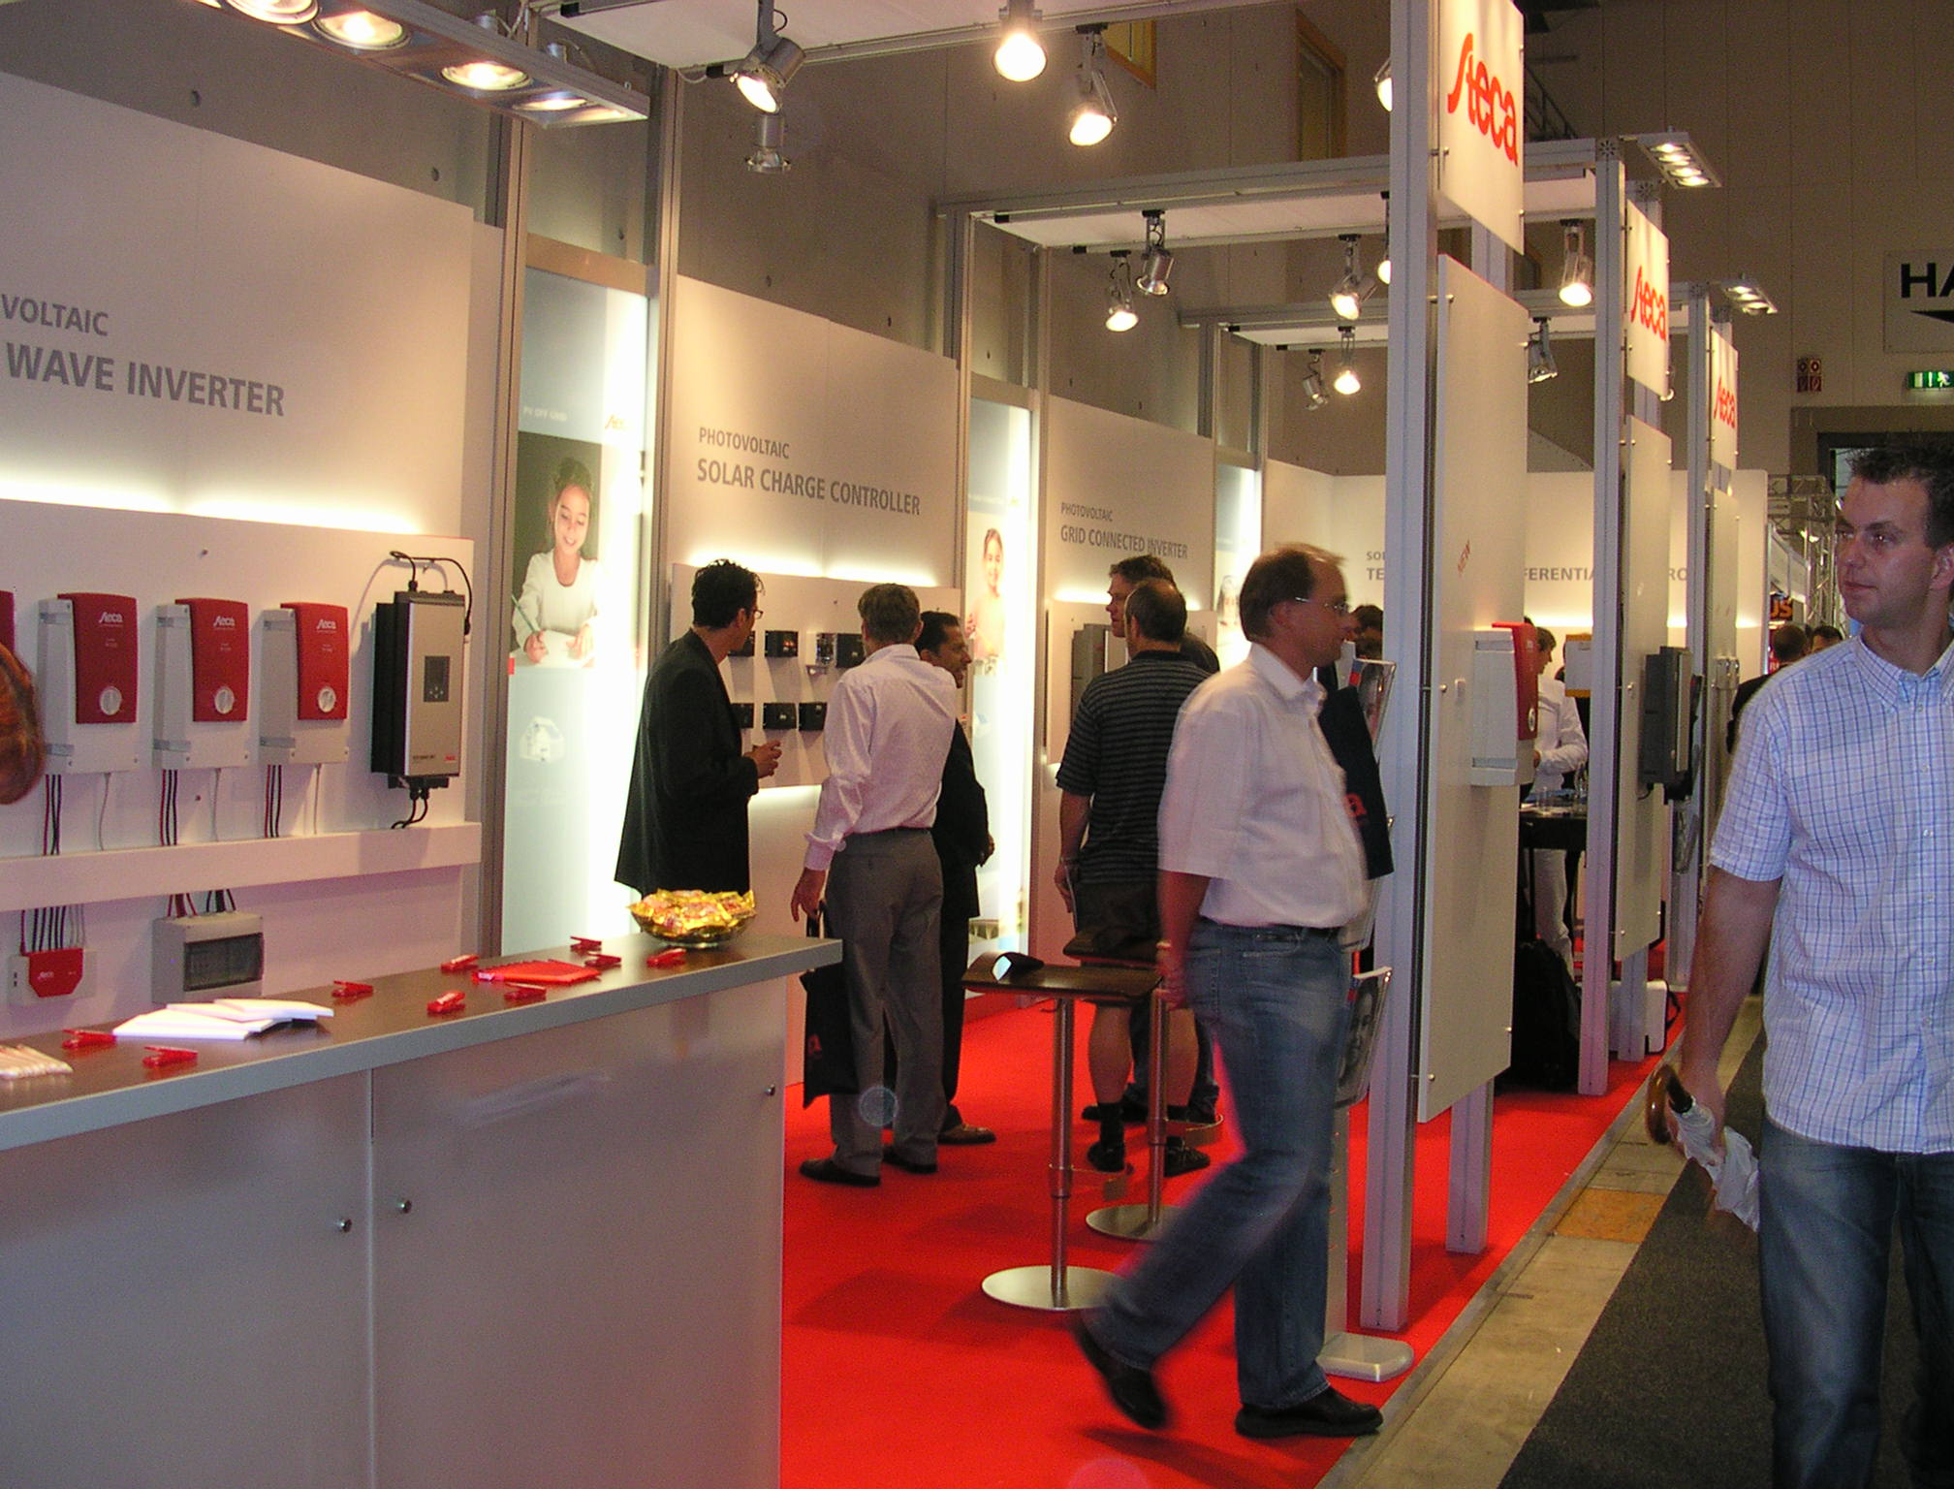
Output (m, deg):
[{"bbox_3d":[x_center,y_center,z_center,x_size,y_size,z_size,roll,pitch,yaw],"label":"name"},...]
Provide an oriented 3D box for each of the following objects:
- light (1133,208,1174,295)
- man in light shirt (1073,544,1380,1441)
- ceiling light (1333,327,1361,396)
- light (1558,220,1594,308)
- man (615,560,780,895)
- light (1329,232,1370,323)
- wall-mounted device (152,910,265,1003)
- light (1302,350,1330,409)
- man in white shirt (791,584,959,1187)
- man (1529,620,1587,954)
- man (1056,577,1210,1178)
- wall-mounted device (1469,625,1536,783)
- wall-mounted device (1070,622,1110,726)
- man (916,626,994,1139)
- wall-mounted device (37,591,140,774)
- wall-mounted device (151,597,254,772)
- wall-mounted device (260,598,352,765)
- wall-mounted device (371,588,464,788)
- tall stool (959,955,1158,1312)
[{"bbox_3d":[0.725,-2.013,8.661,0.180,0.350,0.140,0,2,-30],"label":"light"},{"bbox_3d":[0.501,0.494,4.254,0.620,1.800,0.520,1,2,3],"label":"man in light shirt"},{"bbox_3d":[1.991,-2.062,11.423,0.155,0.375,0.170,1,2,6],"label":"ceiling light"},{"bbox_3d":[2.432,-1.951,8.609,0.155,0.360,0.180,2,2,18],"label":"light"},{"bbox_3d":[-0.755,0.428,5.581,0.420,1.810,0.500,0,2,-28],"label":"man"},{"bbox_3d":[1.579,-1.983,9.001,0.160,0.360,0.190,2,2,37],"label":"light"},{"bbox_3d":[-1.829,0.510,5.060,0.115,0.208,0.258,2,2,25],"label":"wall-mounted device"},{"bbox_3d":[1.959,-2.107,12.266,0.170,0.330,0.155,0,2,-21],"label":"light"},{"bbox_3d":[-0.304,0.409,6.469,0.480,1.800,0.360,0,2,-34],"label":"man in white shirt"},{"bbox_3d":[2.645,0.347,10.031,0.500,1.790,0.360,1,2,-12],"label":"man"},{"bbox_3d":[0.484,0.405,6.552,0.530,1.846,0.350,1,2,9],"label":"man"},{"bbox_3d":[1.332,-0.102,5.307,0.135,0.394,0.208,2,2,28],"label":"wall-mounted device"},{"bbox_3d":[0.575,-0.294,10.021,0.150,0.540,0.250,2,2,28],"label":"wall-mounted device"},{"bbox_3d":[-0.141,0.436,6.870,0.380,1.738,0.500,0,2,-24],"label":"man"},{"bbox_3d":[-1.977,-0.139,4.741,0.135,0.400,0.208,2,2,28],"label":"wall-mounted device"},{"bbox_3d":[-1.799,-0.135,4.939,0.130,0.386,0.202,2,2,25],"label":"wall-mounted device"},{"bbox_3d":[-1.657,-0.144,5.260,0.130,0.386,0.202,2,2,25],"label":"wall-mounted device"},{"bbox_3d":[-1.499,-0.146,5.702,0.135,0.525,0.225,2,2,28],"label":"wall-mounted device"},{"bbox_3d":[0.205,0.959,5.233,0.440,0.820,0.380,2,2,25],"label":"tall stool"}]

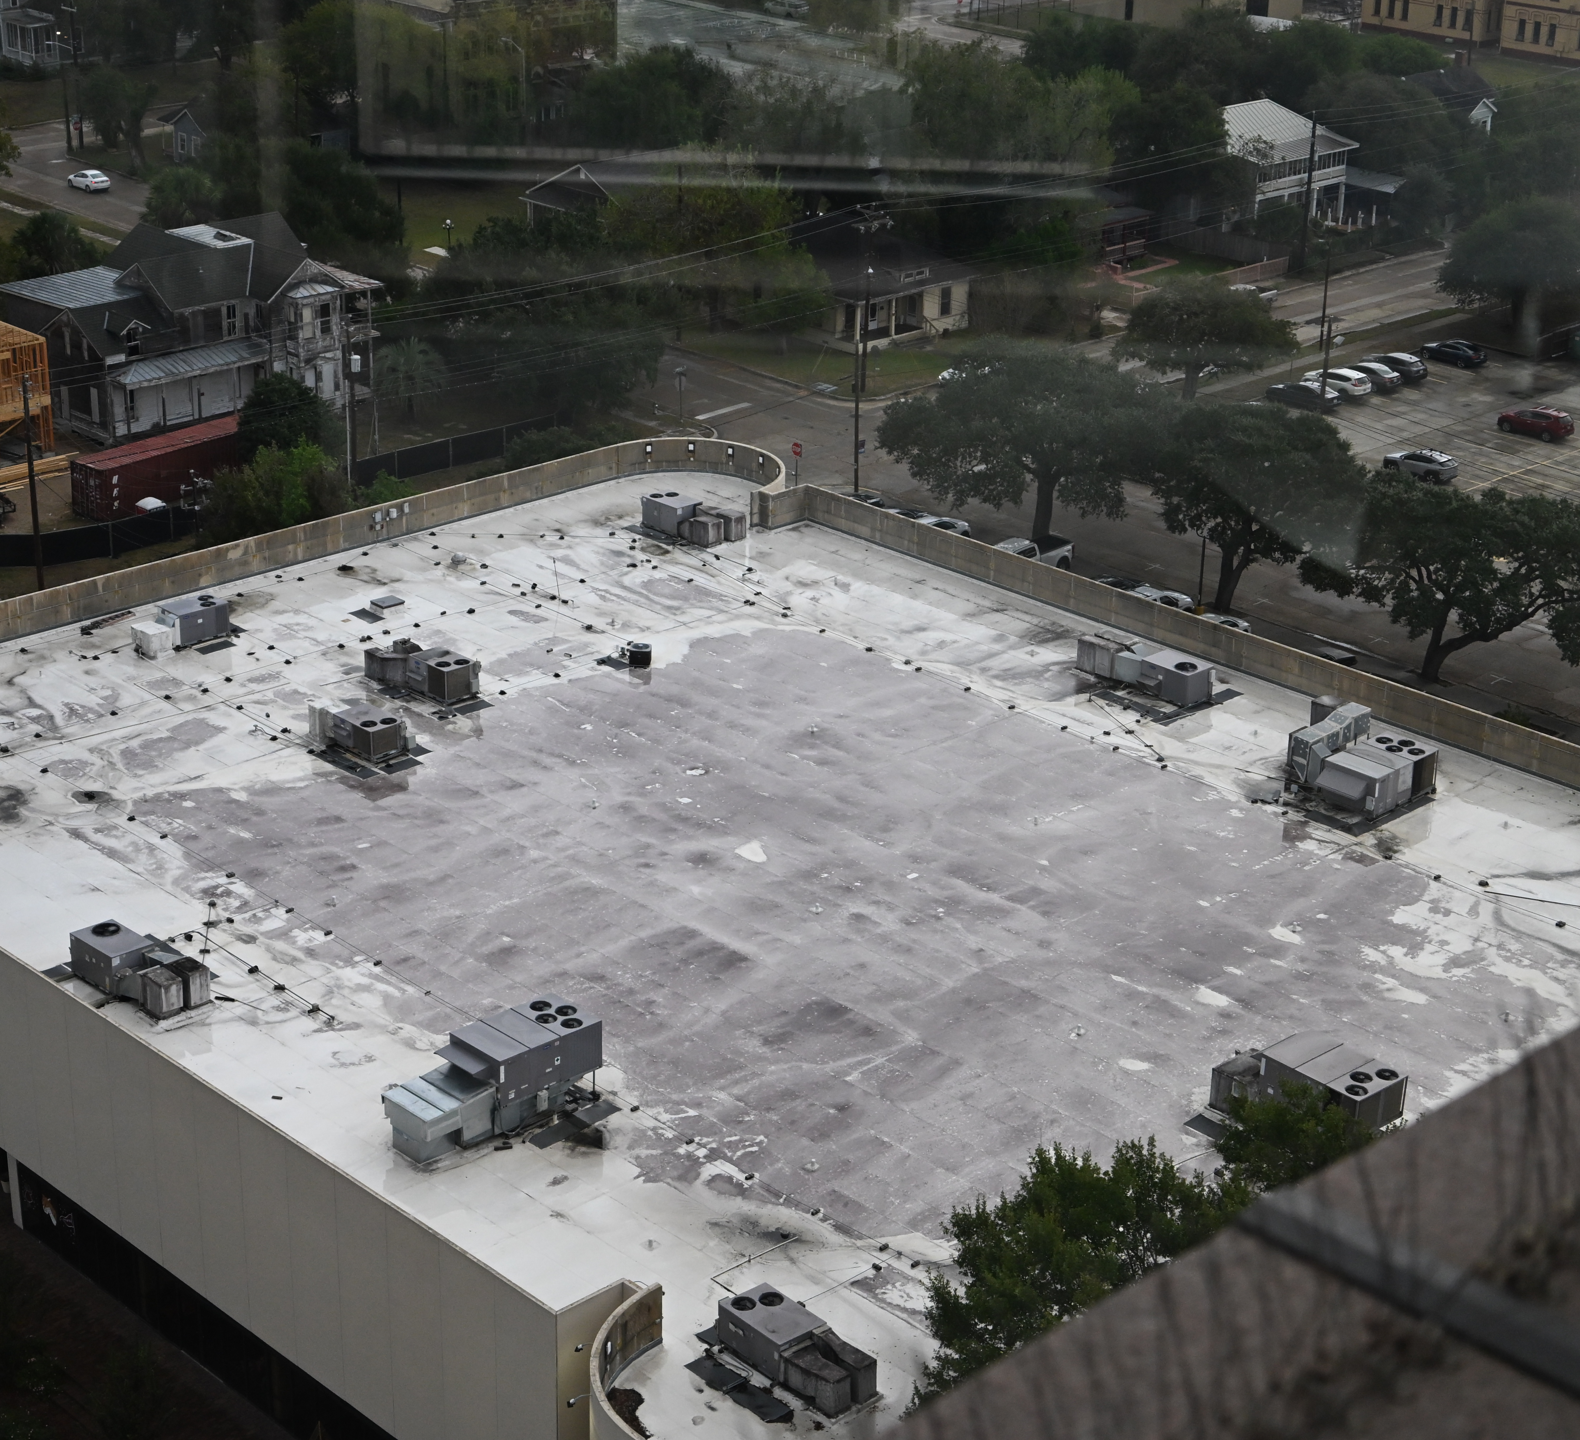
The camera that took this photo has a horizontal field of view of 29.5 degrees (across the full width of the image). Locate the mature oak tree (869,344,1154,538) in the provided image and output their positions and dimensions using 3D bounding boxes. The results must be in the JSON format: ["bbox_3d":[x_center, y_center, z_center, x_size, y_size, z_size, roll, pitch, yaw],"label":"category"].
[{"bbox_3d":[12.296,-14.315,157.775,14.072,10.506,14.368,1,22,0],"label":"mature oak tree"}]

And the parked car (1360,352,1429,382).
[{"bbox_3d":[38.631,-22.770,192.059,1.850,1.650,4.600,-19,30,-40],"label":"parked car"}]

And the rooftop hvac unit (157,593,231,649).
[{"bbox_3d":[-23.091,-3.897,116.318,2.250,1.250,1.550,-19,30,-40],"label":"rooftop hvac unit"}]

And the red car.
[{"bbox_3d":[44.888,-18.006,180.901,1.870,1.700,4.600,-19,30,-40],"label":"red car"}]

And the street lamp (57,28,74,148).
[{"bbox_3d":[-58.356,-50.720,241.745,0.500,9.500,0.500,1,22,0],"label":"street lamp"}]

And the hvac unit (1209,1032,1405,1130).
[{"bbox_3d":[14.476,10.285,83.837,2.850,1.440,4.250,-19,30,-40],"label":"hvac unit"}]

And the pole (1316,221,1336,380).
[{"bbox_3d":[35.450,-28.582,198.085,0.350,8.701,0.350,-19,30,-40],"label":"pole"}]

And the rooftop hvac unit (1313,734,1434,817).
[{"bbox_3d":[20.282,2.058,103.765,4.060,1.520,2.200,-19,30,-40],"label":"rooftop hvac unit"}]

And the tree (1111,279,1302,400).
[{"bbox_3d":[24.984,-22.928,181.074,10.800,7.200,10.800,1,22,0],"label":"tree"}]

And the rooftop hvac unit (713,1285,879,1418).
[{"bbox_3d":[0.167,15.227,72.428,1.560,1.430,3.850,-19,30,-40],"label":"rooftop hvac unit"}]

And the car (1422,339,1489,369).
[{"bbox_3d":[43.378,-24.074,195.714,1.830,1.430,4.650,-18,29,-39],"label":"car"}]

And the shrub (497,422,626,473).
[{"bbox_3d":[-13.125,-16.039,174.540,6.600,1.800,2.500,-19,30,-40],"label":"shrub"}]

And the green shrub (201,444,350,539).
[{"bbox_3d":[-27.689,-12.191,161.028,6.200,4.500,4.200,-19,30,-40],"label":"green shrub"}]

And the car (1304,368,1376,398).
[{"bbox_3d":[34.050,-21.085,186.725,1.840,1.670,4.600,-19,30,-40],"label":"car"}]

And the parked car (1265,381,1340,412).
[{"bbox_3d":[31.595,-19.994,184.249,1.840,1.460,4.850,-19,30,-40],"label":"parked car"}]

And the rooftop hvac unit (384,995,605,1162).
[{"bbox_3d":[-8.138,9.836,82.407,5.950,2.320,2.280,-19,30,-40],"label":"rooftop hvac unit"}]

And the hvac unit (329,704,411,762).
[{"bbox_3d":[-15.263,0.463,108.775,1.425,1.169,2.291,-19,30,-40],"label":"hvac unit"}]

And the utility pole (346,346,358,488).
[{"bbox_3d":[-23.599,-16.728,161.252,0.400,9.200,0.400,1,22,0],"label":"utility pole"}]

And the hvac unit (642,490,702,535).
[{"bbox_3d":[-5.182,-9.040,131.929,1.429,1.275,2.295,-19,30,-40],"label":"hvac unit"}]

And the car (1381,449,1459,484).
[{"bbox_3d":[36.595,-14.754,174.016,1.820,1.580,4.400,-19,30,-40],"label":"car"}]

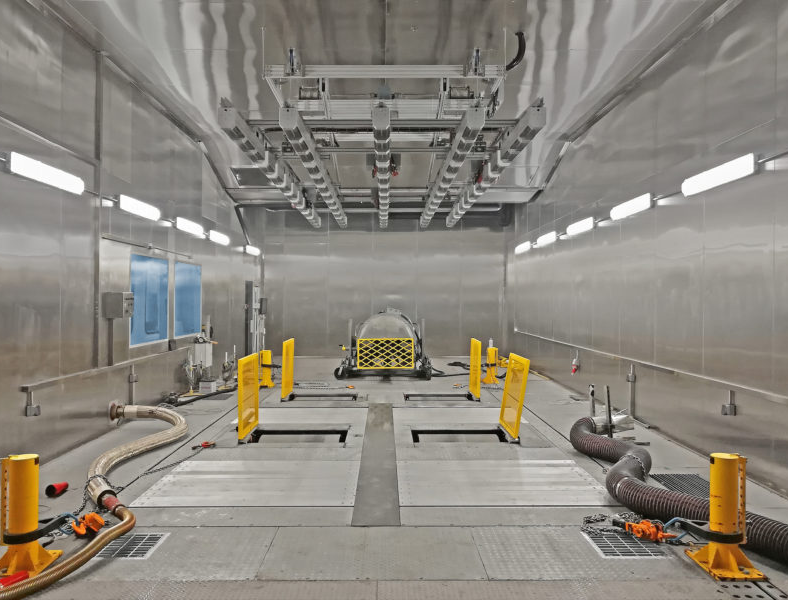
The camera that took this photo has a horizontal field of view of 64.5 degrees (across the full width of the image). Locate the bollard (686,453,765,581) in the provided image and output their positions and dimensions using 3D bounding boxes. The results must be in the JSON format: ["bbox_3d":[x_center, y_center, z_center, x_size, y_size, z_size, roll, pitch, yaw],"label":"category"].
[{"bbox_3d":[1.945,1.237,3.690,0.280,0.646,0.395,0,0,-1],"label":"bollard"}]

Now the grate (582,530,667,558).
[{"bbox_3d":[1.463,1.572,3.987,0.410,0.035,0.430,0,0,-1],"label":"grate"}]

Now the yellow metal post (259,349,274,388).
[{"bbox_3d":[-2.274,1.237,11.155,0.280,0.646,0.380,0,0,-1],"label":"yellow metal post"}]

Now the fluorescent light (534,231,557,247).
[{"bbox_3d":[2.842,-1.101,11.432,0.090,0.162,1.241,0,0,-1],"label":"fluorescent light"}]

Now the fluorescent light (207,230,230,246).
[{"bbox_3d":[-3.194,-1.121,11.350,0.100,0.160,1.270,0,0,-1],"label":"fluorescent light"}]

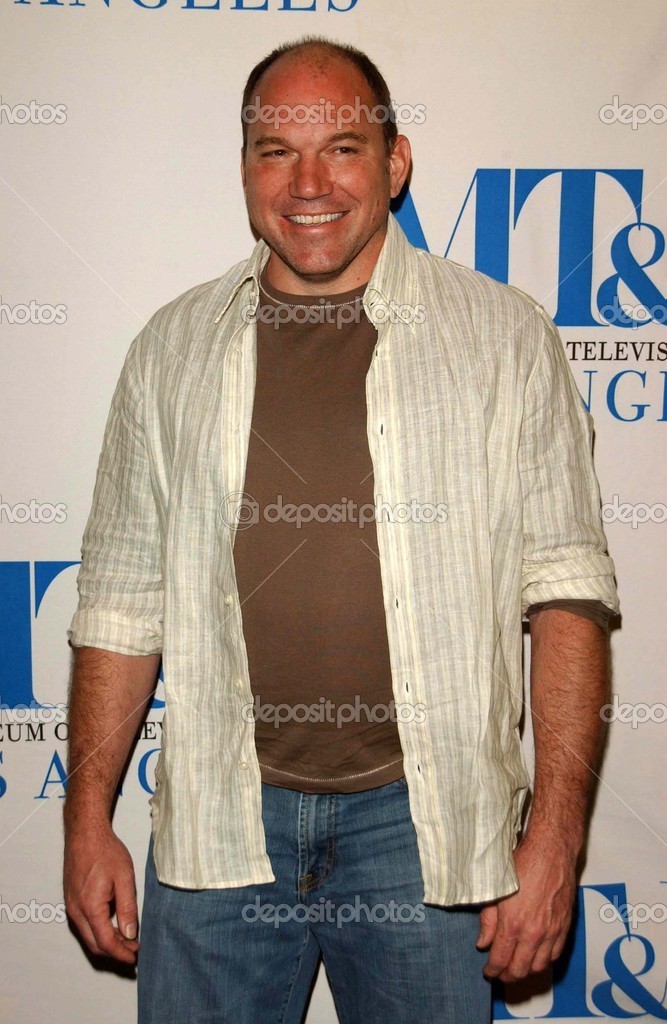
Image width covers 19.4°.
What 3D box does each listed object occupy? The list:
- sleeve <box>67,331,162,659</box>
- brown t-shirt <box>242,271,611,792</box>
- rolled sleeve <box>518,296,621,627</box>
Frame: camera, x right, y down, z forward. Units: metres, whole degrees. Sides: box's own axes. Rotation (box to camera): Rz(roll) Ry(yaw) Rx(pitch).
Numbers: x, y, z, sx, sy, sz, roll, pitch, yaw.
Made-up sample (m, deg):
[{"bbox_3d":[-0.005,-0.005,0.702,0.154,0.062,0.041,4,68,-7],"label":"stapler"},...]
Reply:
[{"bbox_3d":[-0.226,-0.020,2.085,0.120,0.330,0.155,8,9,8],"label":"sleeve"},{"bbox_3d":[0.014,0.010,2.060,0.560,0.540,0.280,1,9,8],"label":"brown t-shirt"},{"bbox_3d":[0.247,-0.053,2.040,0.120,0.320,0.155,-5,9,8],"label":"rolled sleeve"}]

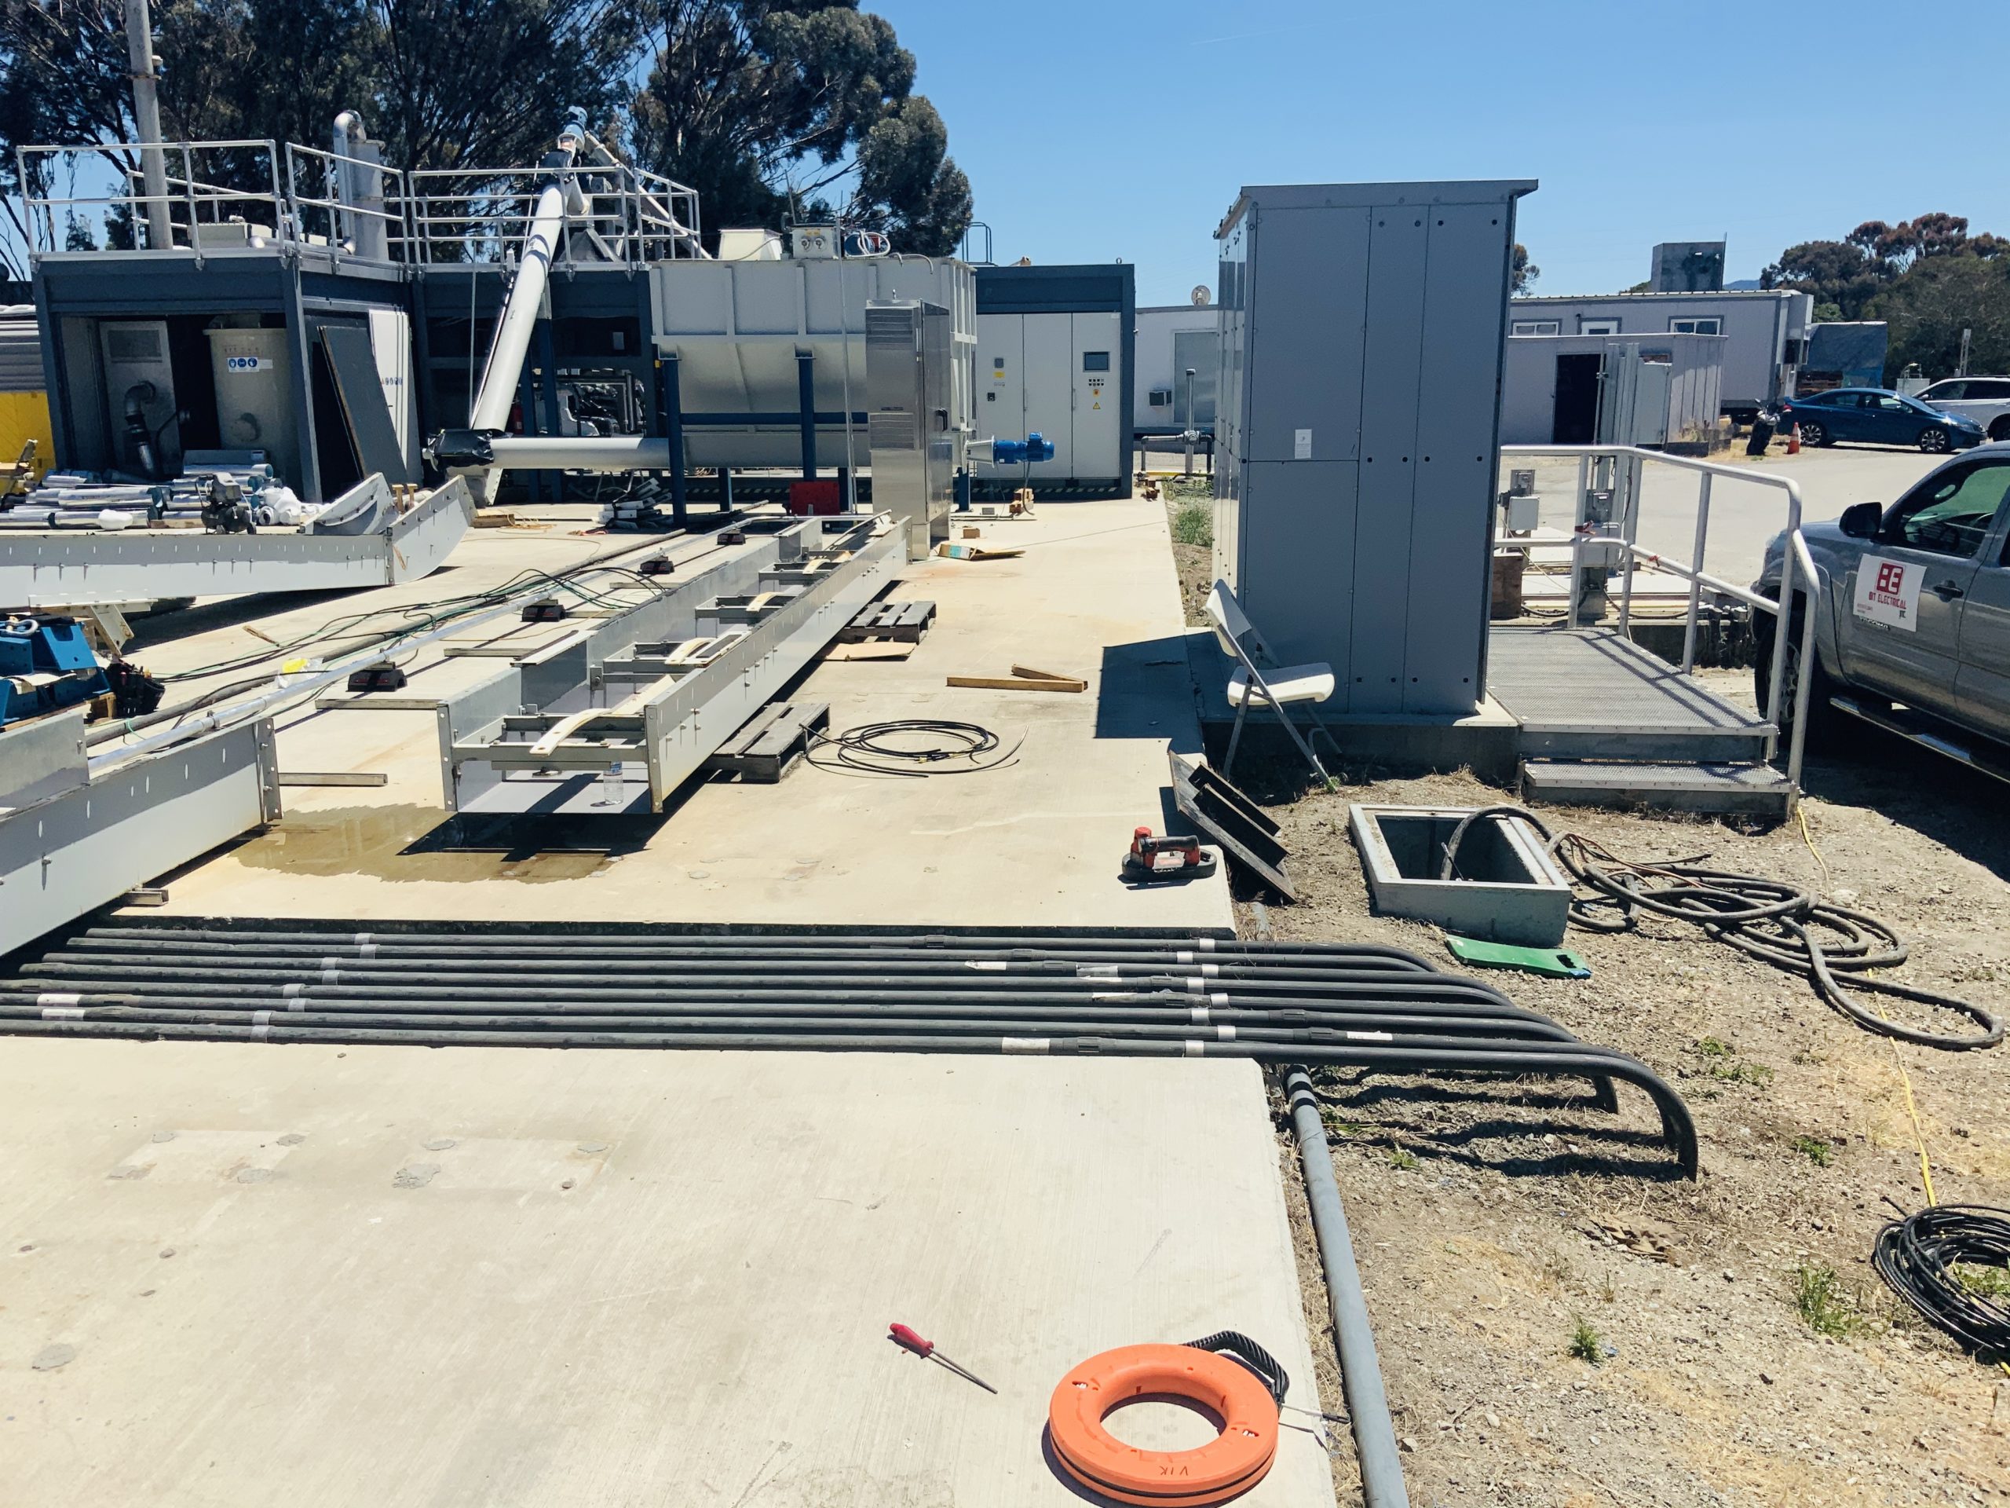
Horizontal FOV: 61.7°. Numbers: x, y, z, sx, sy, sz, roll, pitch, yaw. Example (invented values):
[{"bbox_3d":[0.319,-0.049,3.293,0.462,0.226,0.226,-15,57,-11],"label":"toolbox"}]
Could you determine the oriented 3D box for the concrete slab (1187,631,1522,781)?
[{"bbox_3d":[1.666,-0.290,8.737,1.380,0.290,2.660,1,13,4],"label":"concrete slab"}]

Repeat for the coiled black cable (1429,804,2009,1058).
[{"bbox_3d":[2.272,0.414,5.287,1.550,0.400,1.250,7,15,29],"label":"coiled black cable"}]

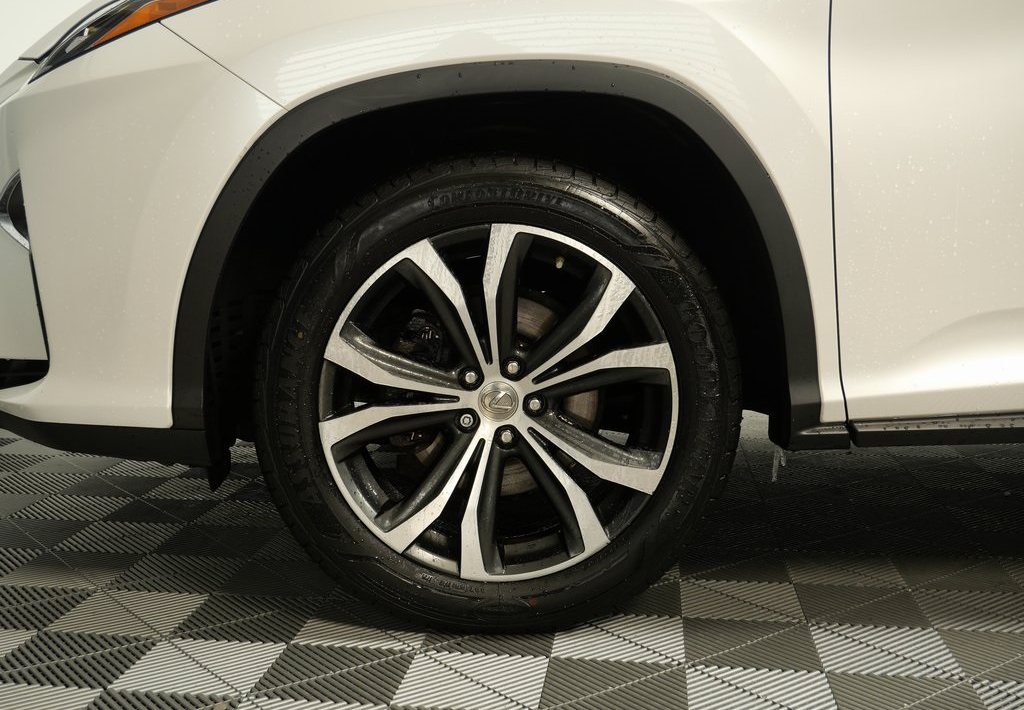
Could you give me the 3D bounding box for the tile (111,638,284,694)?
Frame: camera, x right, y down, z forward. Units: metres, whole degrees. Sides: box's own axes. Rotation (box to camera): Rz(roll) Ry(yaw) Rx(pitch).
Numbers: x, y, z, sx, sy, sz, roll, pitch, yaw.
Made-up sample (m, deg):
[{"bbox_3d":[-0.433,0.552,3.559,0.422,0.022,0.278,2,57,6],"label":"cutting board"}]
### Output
[{"bbox_3d":[-0.449,0.457,1.713,0.199,0.016,0.199,1,8,7],"label":"tile"}]

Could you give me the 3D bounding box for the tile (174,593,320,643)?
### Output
[{"bbox_3d":[-0.425,0.431,1.909,0.199,0.016,0.199,1,8,7],"label":"tile"}]

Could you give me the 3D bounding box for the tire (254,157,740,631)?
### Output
[{"bbox_3d":[-0.026,0.050,1.896,0.762,0.750,0.243,0,7,-3],"label":"tire"}]

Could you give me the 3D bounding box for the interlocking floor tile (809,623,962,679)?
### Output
[{"bbox_3d":[0.563,0.455,1.795,0.199,0.016,0.199,1,8,7],"label":"interlocking floor tile"}]

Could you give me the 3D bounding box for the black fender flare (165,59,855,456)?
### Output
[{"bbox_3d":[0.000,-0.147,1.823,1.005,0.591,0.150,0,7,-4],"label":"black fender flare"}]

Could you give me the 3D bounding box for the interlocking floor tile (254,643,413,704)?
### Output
[{"bbox_3d":[-0.251,0.462,1.690,0.199,0.016,0.199,1,8,7],"label":"interlocking floor tile"}]

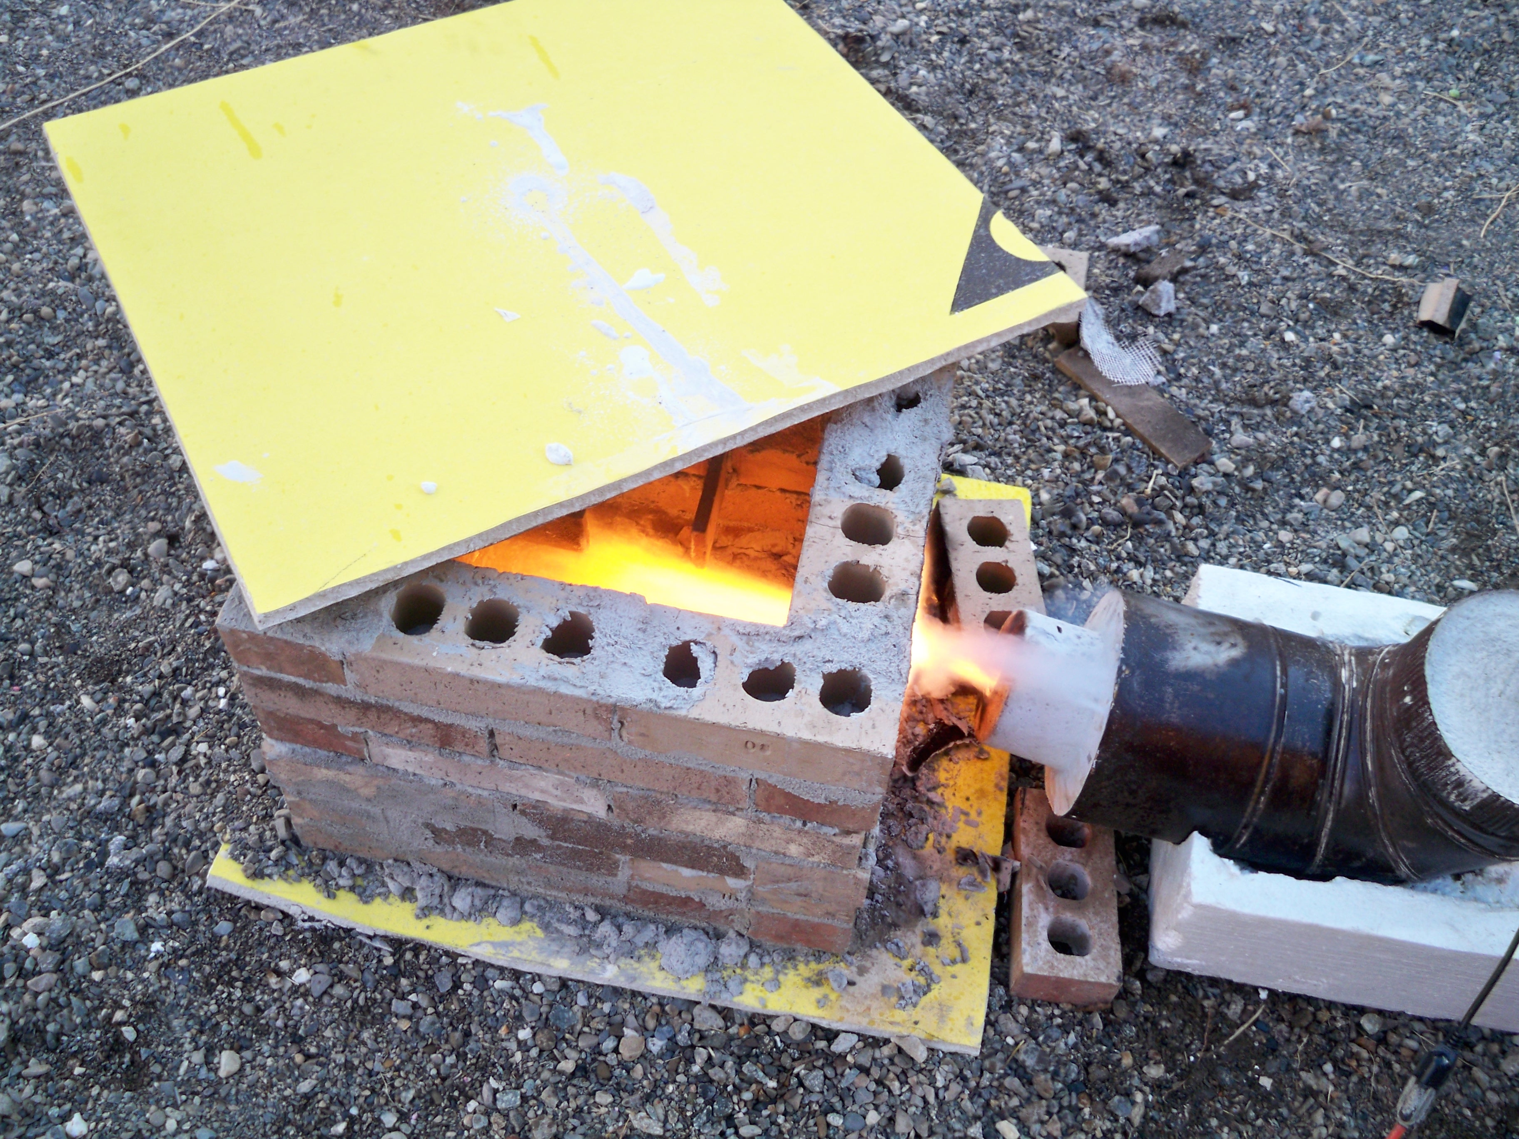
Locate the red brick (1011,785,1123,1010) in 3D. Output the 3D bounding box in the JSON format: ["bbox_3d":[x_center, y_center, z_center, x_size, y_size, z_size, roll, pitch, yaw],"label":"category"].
[{"bbox_3d":[0.286,0.307,1.448,0.089,0.055,0.191,7,51,1],"label":"red brick"}]

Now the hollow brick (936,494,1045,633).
[{"bbox_3d":[0.238,0.024,1.590,0.092,0.057,0.194,-1,53,-6],"label":"hollow brick"}]

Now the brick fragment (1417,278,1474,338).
[{"bbox_3d":[0.874,-0.331,1.967,0.050,0.032,0.078,21,53,13],"label":"brick fragment"}]

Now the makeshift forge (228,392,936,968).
[{"bbox_3d":[-0.113,-0.002,1.401,0.505,0.332,0.505,10,51,4],"label":"makeshift forge"}]

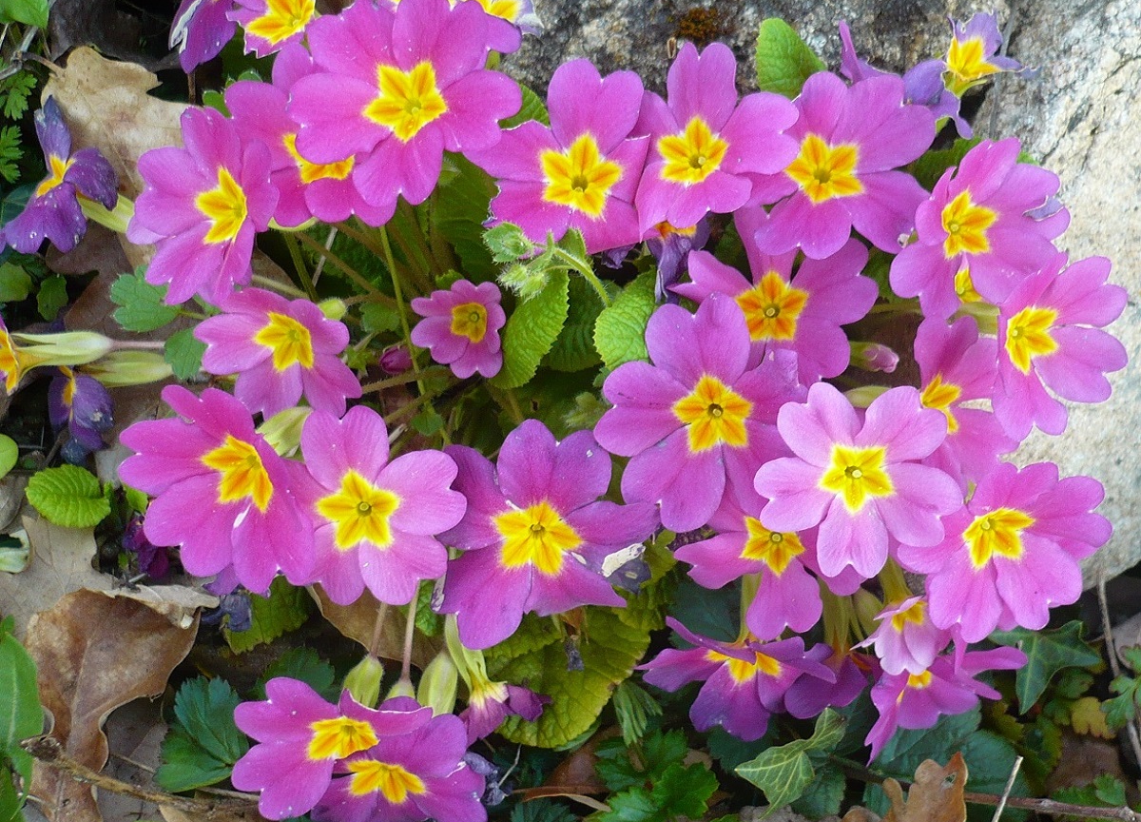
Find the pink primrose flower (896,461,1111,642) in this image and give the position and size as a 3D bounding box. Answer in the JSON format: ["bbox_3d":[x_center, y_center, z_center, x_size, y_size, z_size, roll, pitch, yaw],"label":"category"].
[{"bbox_3d":[0.098,0.032,0.262,0.048,0.041,0.018,-8,12,-7],"label":"pink primrose flower"}]

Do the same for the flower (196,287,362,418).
[{"bbox_3d":[-0.072,-0.014,0.285,0.040,0.035,0.015,11,21,9],"label":"flower"}]

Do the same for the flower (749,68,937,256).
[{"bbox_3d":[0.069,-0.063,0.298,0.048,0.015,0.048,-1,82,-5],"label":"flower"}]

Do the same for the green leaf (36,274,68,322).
[{"bbox_3d":[-0.135,-0.029,0.300,0.009,0.004,0.013,5,73,2],"label":"green leaf"}]

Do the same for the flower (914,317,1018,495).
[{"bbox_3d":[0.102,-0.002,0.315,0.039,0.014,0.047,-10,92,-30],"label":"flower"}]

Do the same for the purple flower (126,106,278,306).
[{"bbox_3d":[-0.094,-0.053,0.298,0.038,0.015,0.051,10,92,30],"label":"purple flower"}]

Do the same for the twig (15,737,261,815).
[{"bbox_3d":[-0.103,0.087,0.275,0.060,0.006,0.007,12,61,7],"label":"twig"}]

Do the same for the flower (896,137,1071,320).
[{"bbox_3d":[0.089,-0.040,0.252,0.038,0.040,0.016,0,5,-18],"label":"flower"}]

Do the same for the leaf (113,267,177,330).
[{"bbox_3d":[-0.105,-0.028,0.285,0.019,0.006,0.017,5,73,2],"label":"leaf"}]

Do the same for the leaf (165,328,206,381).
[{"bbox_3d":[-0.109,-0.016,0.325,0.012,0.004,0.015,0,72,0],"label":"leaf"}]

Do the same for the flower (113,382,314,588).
[{"bbox_3d":[-0.081,0.018,0.265,0.044,0.047,0.018,20,23,17],"label":"flower"}]

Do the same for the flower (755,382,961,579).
[{"bbox_3d":[0.062,0.015,0.247,0.043,0.015,0.041,6,93,5],"label":"flower"}]

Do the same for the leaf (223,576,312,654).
[{"bbox_3d":[-0.076,0.048,0.290,0.022,0.007,0.027,-6,69,-2],"label":"leaf"}]

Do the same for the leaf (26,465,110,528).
[{"bbox_3d":[-0.135,0.023,0.310,0.023,0.006,0.018,6,72,-1],"label":"leaf"}]

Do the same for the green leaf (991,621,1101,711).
[{"bbox_3d":[0.115,0.062,0.280,0.026,0.008,0.022,13,73,4],"label":"green leaf"}]

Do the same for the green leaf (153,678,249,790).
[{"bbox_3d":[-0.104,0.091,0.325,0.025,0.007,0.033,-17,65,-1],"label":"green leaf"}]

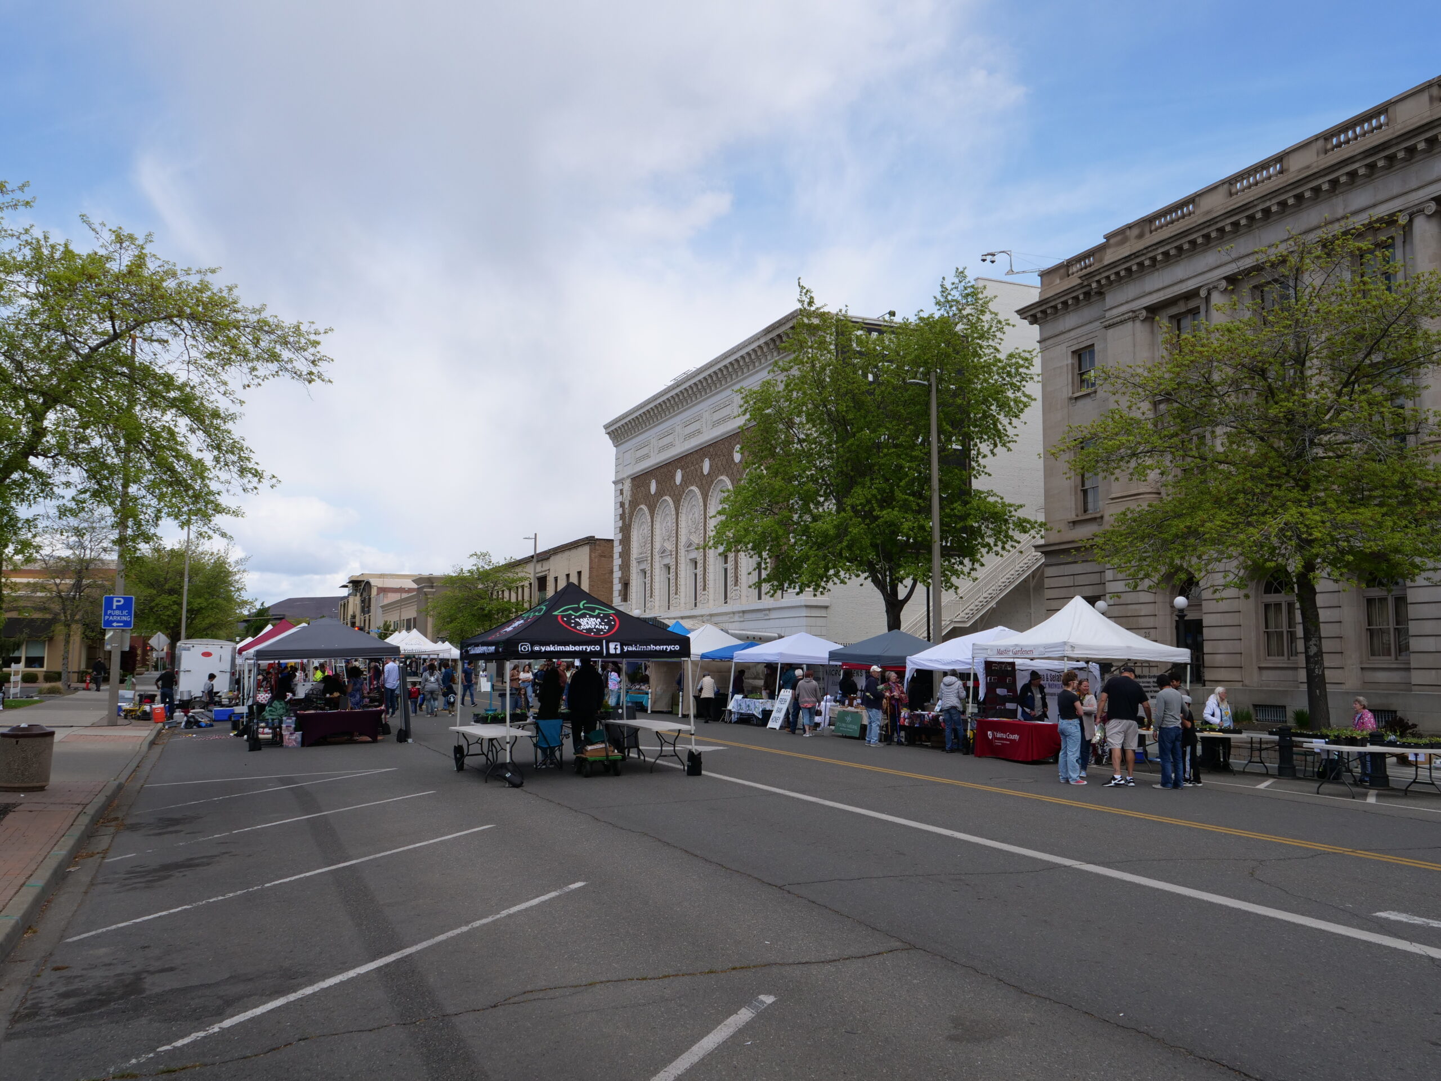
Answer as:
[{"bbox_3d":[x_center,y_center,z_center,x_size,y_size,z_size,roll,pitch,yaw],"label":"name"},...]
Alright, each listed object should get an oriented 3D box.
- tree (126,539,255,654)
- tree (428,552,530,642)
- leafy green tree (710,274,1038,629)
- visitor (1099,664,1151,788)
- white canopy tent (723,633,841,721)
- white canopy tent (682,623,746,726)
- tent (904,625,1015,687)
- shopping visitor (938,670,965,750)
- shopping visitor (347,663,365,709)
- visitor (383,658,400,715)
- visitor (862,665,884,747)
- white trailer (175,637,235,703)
[{"bbox_3d":[-32.394,4.571,71.264,7.200,8.700,7.200,3,-6,-23],"label":"tree"},{"bbox_3d":[-18.648,5.914,89.860,7.800,10.045,7.800,2,-6,-23],"label":"tree"},{"bbox_3d":[4.837,-1.503,36.032,9.400,13.914,9.800,2,-6,-23],"label":"leafy green tree"},{"bbox_3d":[6.138,2.804,17.678,0.720,1.824,0.520,-2,-6,17],"label":"visitor"},{"bbox_3d":[2.415,4.051,34.166,3.100,2.720,3.100,3,-6,-23],"label":"white canopy tent"},{"bbox_3d":[-0.461,4.323,39.165,3.000,3.040,3.000,3,-6,-23],"label":"white canopy tent"},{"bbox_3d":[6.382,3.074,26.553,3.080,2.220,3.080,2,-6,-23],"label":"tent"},{"bbox_3d":[4.920,3.621,24.852,0.580,1.736,0.460,-2,-6,17],"label":"shopping visitor"},{"bbox_3d":[-8.568,3.785,27.359,0.500,1.670,0.380,-1,-6,14],"label":"shopping visitor"},{"bbox_3d":[-10.030,4.498,35.528,0.520,1.810,0.360,3,-6,-26],"label":"visitor"},{"bbox_3d":[3.416,3.699,26.100,0.430,1.790,0.480,1,-6,-5],"label":"visitor"},{"bbox_3d":[-18.133,4.823,41.146,1.980,2.520,4.400,3,-6,-23],"label":"white trailer"}]

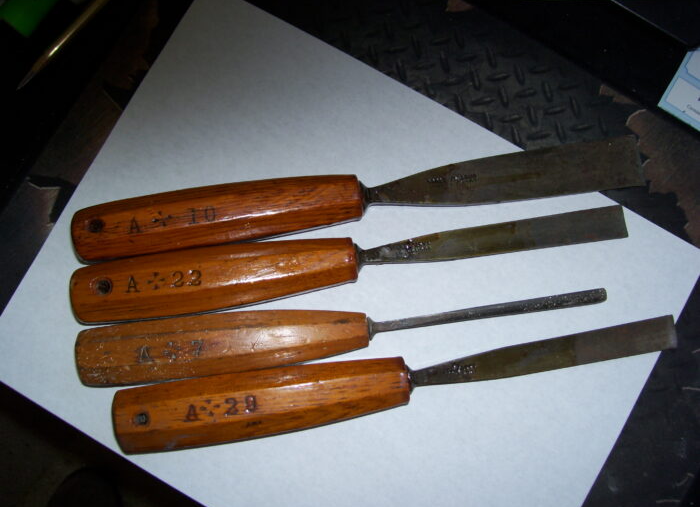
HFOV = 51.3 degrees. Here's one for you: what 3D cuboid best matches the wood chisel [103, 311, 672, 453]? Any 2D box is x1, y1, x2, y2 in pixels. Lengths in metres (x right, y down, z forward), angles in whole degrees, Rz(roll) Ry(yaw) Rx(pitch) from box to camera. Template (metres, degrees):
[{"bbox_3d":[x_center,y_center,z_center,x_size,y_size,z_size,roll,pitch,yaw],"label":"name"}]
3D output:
[{"bbox_3d":[0.022,0.054,0.324,0.256,0.025,0.029,-9,84,-3],"label":"wood chisel"}]

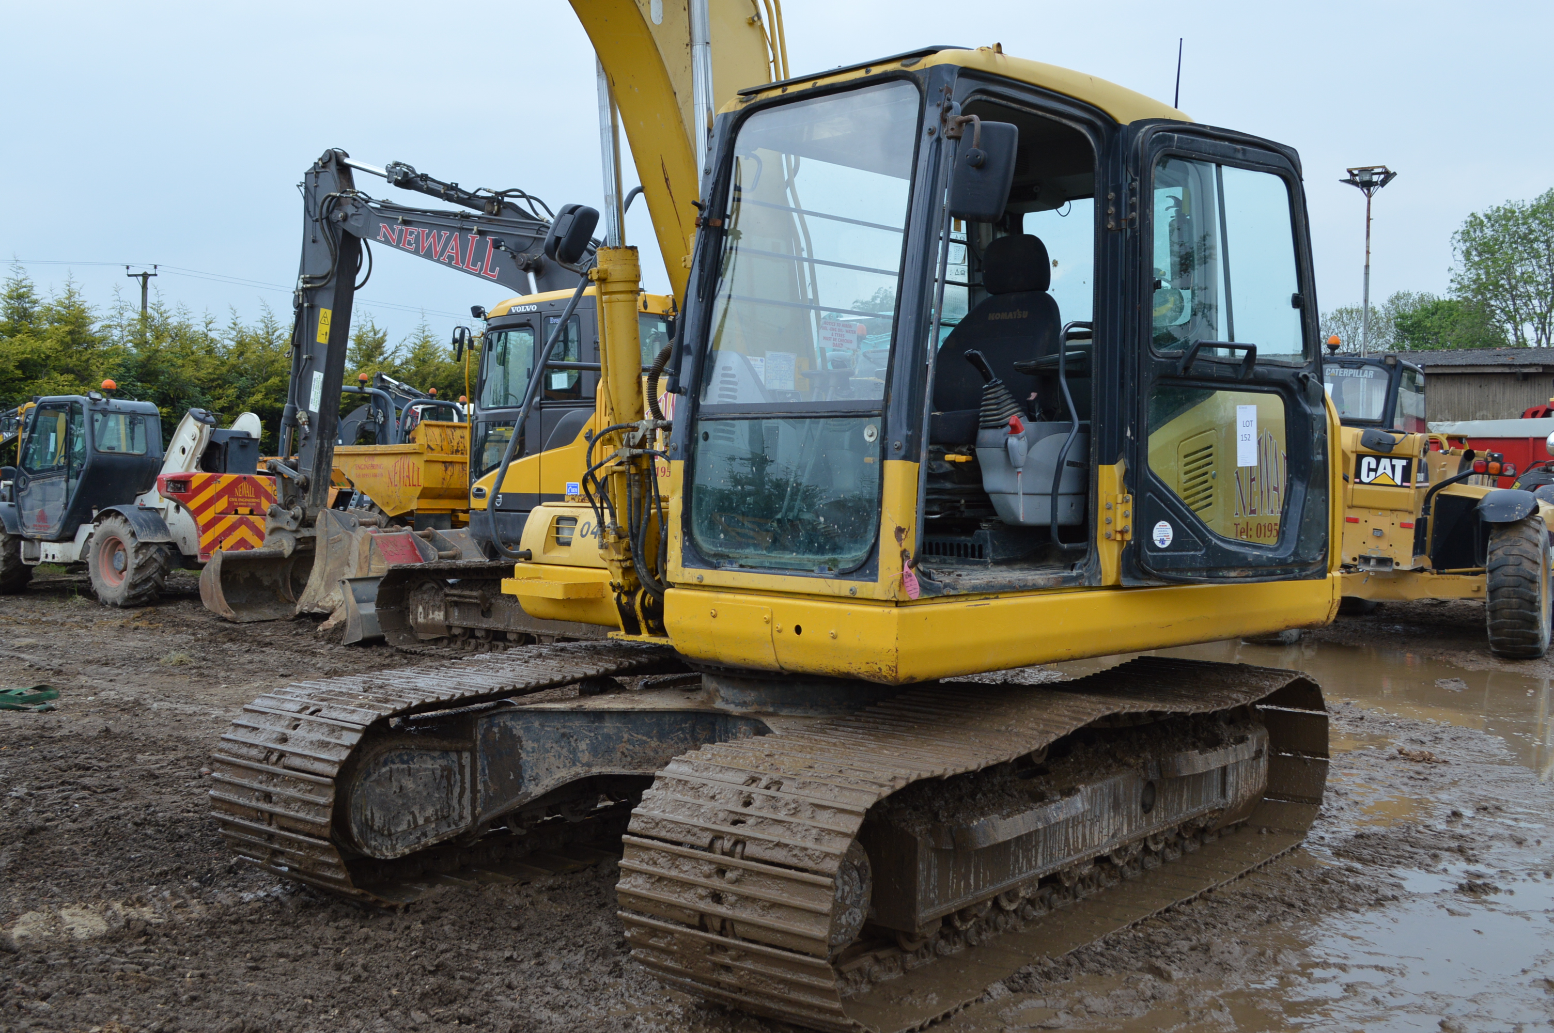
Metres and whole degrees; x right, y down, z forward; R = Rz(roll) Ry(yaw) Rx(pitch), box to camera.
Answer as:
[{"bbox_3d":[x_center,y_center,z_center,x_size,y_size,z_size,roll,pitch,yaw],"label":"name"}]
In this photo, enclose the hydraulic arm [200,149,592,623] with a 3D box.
[{"bbox_3d":[-3.413,-1.287,15.071,5.300,4.700,1.200,2,1,36],"label":"hydraulic arm"}]

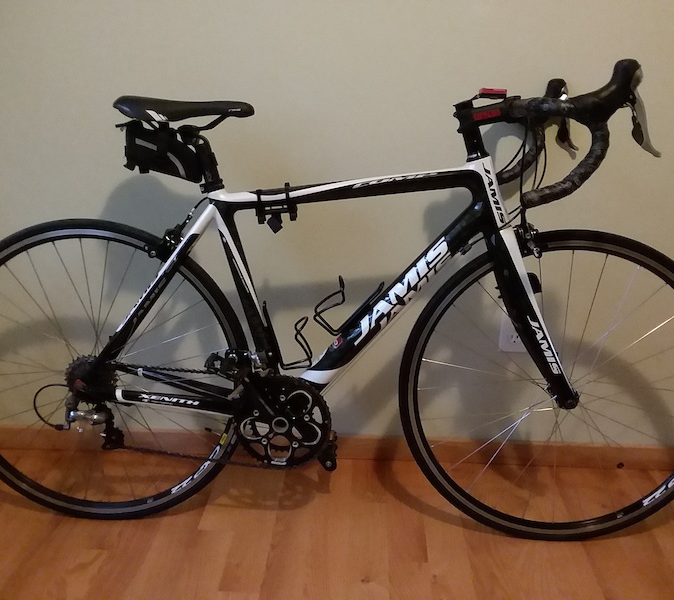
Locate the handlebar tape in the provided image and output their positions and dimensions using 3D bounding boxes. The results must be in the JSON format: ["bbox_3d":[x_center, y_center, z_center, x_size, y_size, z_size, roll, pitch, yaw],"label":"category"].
[{"bbox_3d":[0.397,-0.307,1.262,0.180,0.238,0.430,2,13,3],"label":"handlebar tape"}]

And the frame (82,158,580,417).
[{"bbox_3d":[-0.022,-0.012,1.351,1.010,0.560,0.140,2,13,3],"label":"frame"}]

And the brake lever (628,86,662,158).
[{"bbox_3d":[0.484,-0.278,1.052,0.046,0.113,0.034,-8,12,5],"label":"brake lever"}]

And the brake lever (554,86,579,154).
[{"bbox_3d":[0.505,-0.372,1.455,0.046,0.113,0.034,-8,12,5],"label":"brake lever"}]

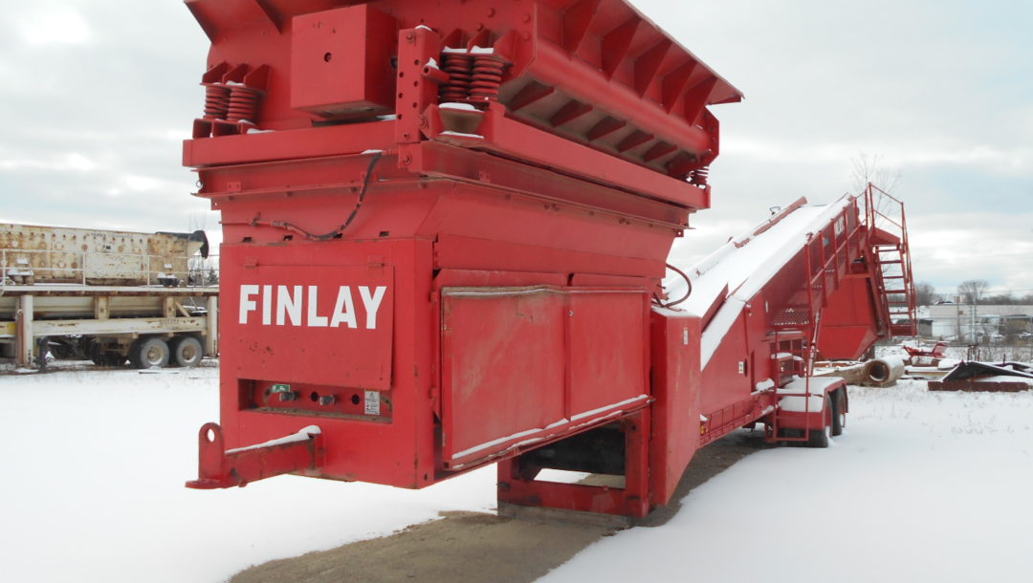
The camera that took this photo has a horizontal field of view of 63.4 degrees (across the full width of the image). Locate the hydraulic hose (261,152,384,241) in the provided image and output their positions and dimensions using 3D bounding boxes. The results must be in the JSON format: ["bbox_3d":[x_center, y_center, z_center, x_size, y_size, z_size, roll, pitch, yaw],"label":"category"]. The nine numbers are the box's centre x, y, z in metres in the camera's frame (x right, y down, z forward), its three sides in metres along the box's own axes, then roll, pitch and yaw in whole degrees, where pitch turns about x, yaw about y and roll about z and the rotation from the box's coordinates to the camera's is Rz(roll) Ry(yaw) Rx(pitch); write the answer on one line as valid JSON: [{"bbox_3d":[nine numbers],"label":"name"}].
[{"bbox_3d":[-1.200,-0.587,5.150,0.840,0.520,0.160,1,0,27],"label":"hydraulic hose"}]

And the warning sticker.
[{"bbox_3d":[-0.910,0.707,5.285,0.120,0.150,0.005,1,0,27],"label":"warning sticker"}]

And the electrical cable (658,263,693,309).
[{"bbox_3d":[1.706,-0.067,8.950,0.320,0.470,0.320,1,0,27],"label":"electrical cable"}]

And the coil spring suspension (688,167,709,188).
[{"bbox_3d":[1.945,-1.216,8.850,0.178,0.280,0.178,1,0,27],"label":"coil spring suspension"}]

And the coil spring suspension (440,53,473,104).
[{"bbox_3d":[-0.368,-1.294,5.060,0.178,0.280,0.178,1,0,0],"label":"coil spring suspension"}]

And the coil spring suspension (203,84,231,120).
[{"bbox_3d":[-2.105,-1.325,5.875,0.178,0.280,0.178,1,0,27],"label":"coil spring suspension"}]

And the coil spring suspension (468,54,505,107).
[{"bbox_3d":[-0.176,-1.258,4.960,0.178,0.280,0.178,1,0,27],"label":"coil spring suspension"}]

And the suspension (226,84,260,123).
[{"bbox_3d":[-1.892,-1.289,5.760,0.178,0.280,0.178,1,0,27],"label":"suspension"}]

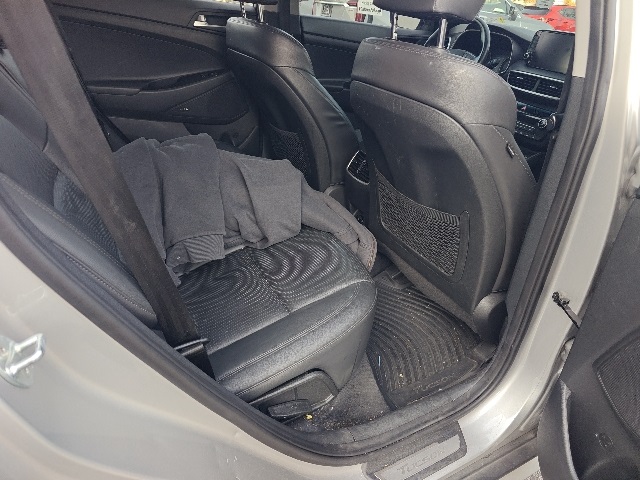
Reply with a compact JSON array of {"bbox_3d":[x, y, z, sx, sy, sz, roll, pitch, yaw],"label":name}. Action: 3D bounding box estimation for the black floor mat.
[{"bbox_3d":[0.262,0.253,1.366,0.410,0.040,0.520,-15,34,-21],"label":"black floor mat"}]

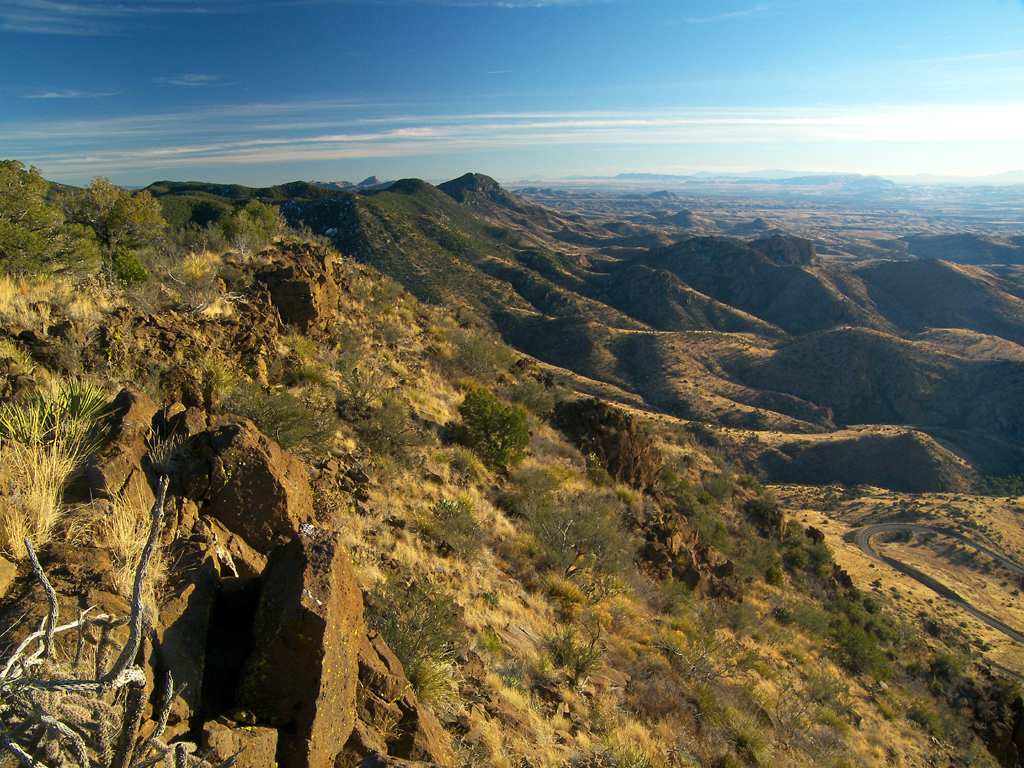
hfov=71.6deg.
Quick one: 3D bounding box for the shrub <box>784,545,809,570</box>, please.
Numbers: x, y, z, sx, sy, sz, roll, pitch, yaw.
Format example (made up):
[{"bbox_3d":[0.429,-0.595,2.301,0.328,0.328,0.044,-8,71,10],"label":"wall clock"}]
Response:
[{"bbox_3d":[19.234,11.730,48.000,1.570,1.770,1.460,8,18,23],"label":"shrub"}]

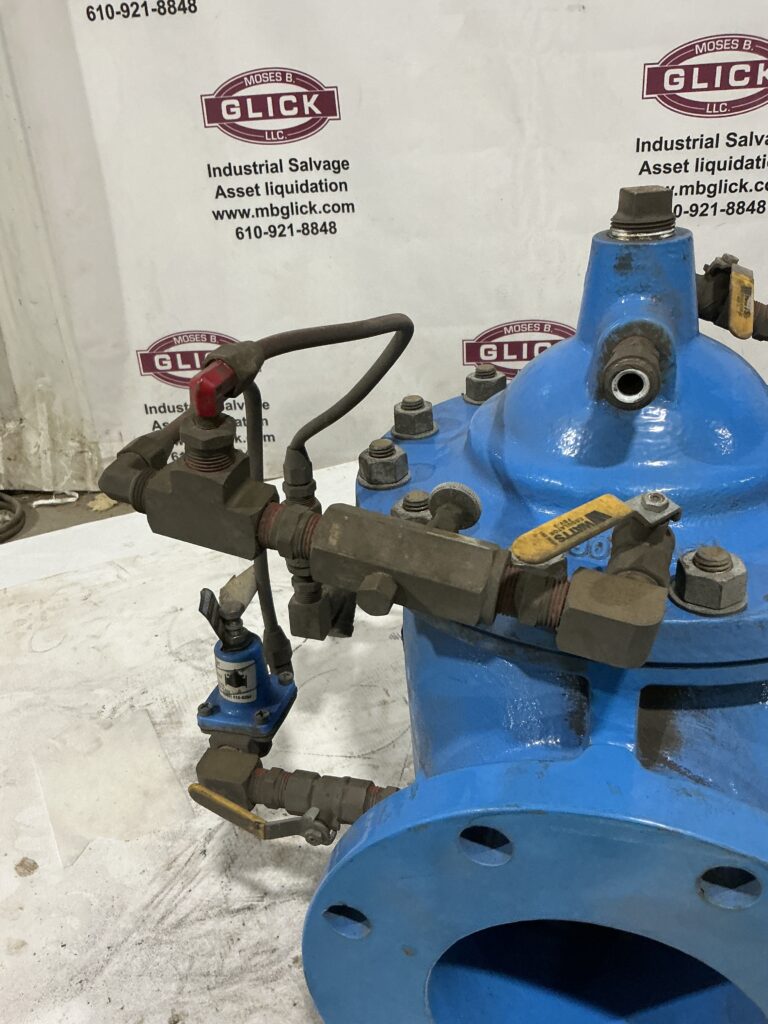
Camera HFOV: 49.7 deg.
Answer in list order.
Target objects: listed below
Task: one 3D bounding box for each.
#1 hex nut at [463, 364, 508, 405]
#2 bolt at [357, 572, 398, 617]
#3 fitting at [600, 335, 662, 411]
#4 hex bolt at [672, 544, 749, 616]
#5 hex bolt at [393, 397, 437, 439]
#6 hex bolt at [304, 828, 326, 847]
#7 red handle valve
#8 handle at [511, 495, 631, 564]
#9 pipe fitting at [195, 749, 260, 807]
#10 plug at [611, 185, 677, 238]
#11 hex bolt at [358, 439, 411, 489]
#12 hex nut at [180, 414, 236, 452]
[{"bbox_3d":[0.074,-0.093,0.602,0.032,0.021,0.031,-1,28,7],"label":"hex nut"},{"bbox_3d":[-0.003,0.034,0.346,0.017,0.017,0.011,16,44,9],"label":"bolt"},{"bbox_3d":[0.122,-0.069,0.408,0.028,0.028,0.047,4,29,16],"label":"fitting"},{"bbox_3d":[0.142,0.028,0.358,0.032,0.021,0.031,7,30,22],"label":"hex bolt"},{"bbox_3d":[0.020,-0.065,0.557,0.032,0.021,0.031,-3,27,2],"label":"hex bolt"},{"bbox_3d":[-0.039,0.184,0.468,0.012,0.012,0.006,4,29,16],"label":"hex bolt"},{"bbox_3d":[-0.071,-0.051,0.346,0.018,0.020,0.013,-21,37,-36],"label":"red handle valve"},{"bbox_3d":[0.078,0.007,0.340,0.063,0.008,0.019,-23,38,-37],"label":"handle"},{"bbox_3d":[-0.094,0.161,0.503,0.030,0.028,0.027,0,28,10],"label":"pipe fitting"},{"bbox_3d":[0.135,-0.154,0.427,0.034,0.023,0.034,-6,27,-2],"label":"plug"},{"bbox_3d":[0.000,-0.031,0.494,0.032,0.021,0.031,-5,27,0],"label":"hex bolt"},{"bbox_3d":[-0.075,-0.033,0.352,0.024,0.010,0.024,-4,30,-12],"label":"hex nut"}]

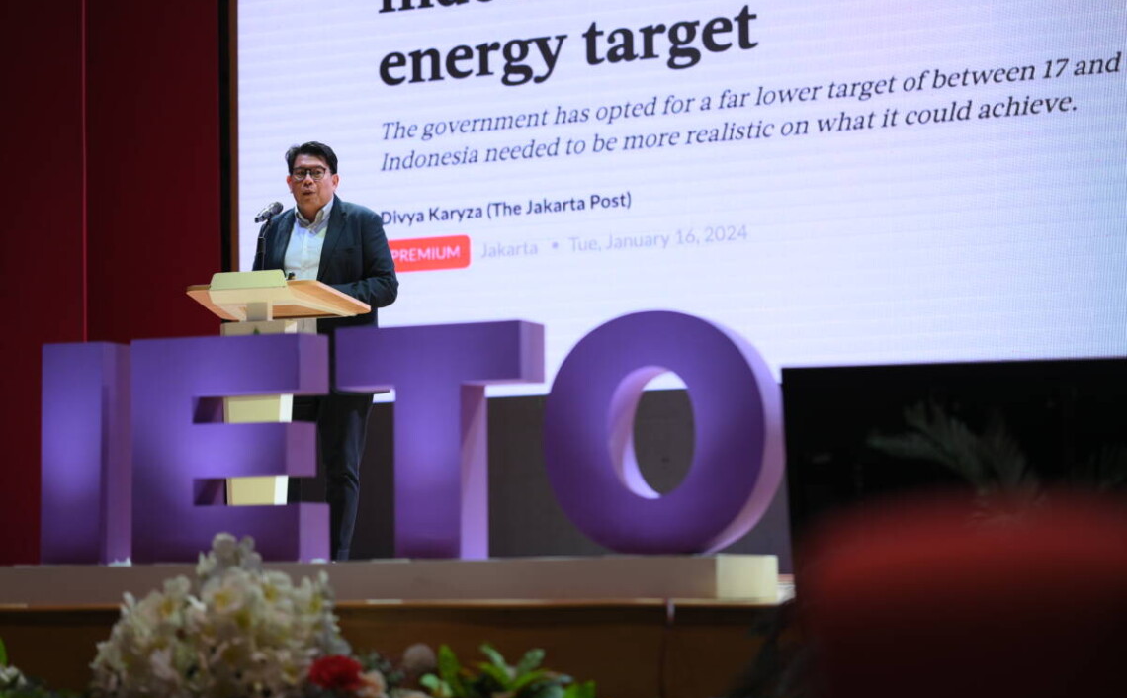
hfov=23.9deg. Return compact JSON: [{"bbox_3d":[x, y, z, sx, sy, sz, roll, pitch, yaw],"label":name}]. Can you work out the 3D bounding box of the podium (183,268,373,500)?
[{"bbox_3d":[-1.019,0.307,9.450,0.590,1.170,0.420,-3,-5,21],"label":"podium"}]

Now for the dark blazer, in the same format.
[{"bbox_3d":[-0.882,-0.195,9.780,0.540,0.740,0.380,-3,-5,21],"label":"dark blazer"}]

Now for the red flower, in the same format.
[{"bbox_3d":[-0.516,0.737,6.050,0.115,0.080,0.115,-1,-5,0],"label":"red flower"}]

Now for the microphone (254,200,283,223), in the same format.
[{"bbox_3d":[-1.047,-0.482,9.420,0.050,0.050,0.165,-4,18,32],"label":"microphone"}]

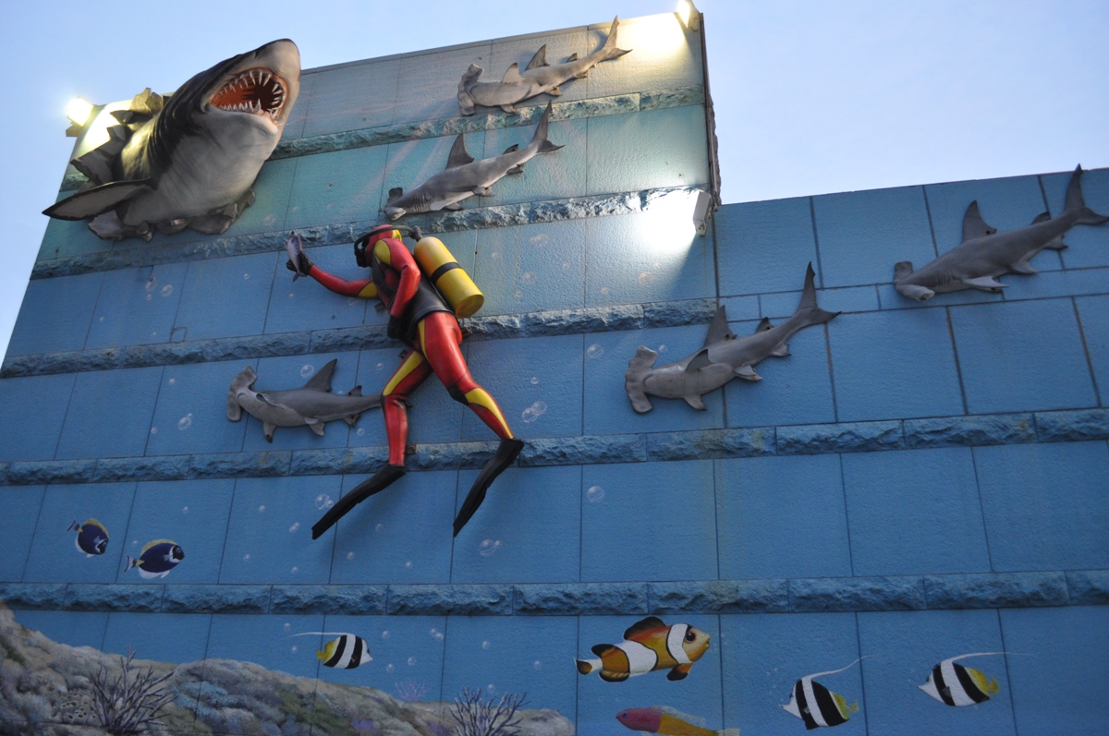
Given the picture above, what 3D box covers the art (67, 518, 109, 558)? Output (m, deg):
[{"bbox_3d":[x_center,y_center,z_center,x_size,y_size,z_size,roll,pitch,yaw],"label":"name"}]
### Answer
[{"bbox_3d":[-2.713,0.987,4.824,0.326,0.239,0.040,-4,-25,11],"label":"art"}]

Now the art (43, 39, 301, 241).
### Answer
[{"bbox_3d":[-2.518,-1.542,5.500,1.080,1.280,2.020,20,-31,-36],"label":"art"}]

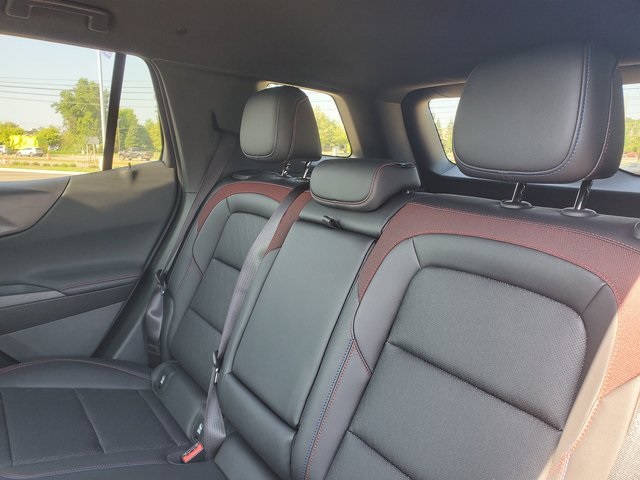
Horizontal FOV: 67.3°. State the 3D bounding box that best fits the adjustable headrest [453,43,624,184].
[{"bbox_3d":[0.318,-0.180,0.703,0.155,0.190,0.230,-2,11,-36],"label":"adjustable headrest"}]

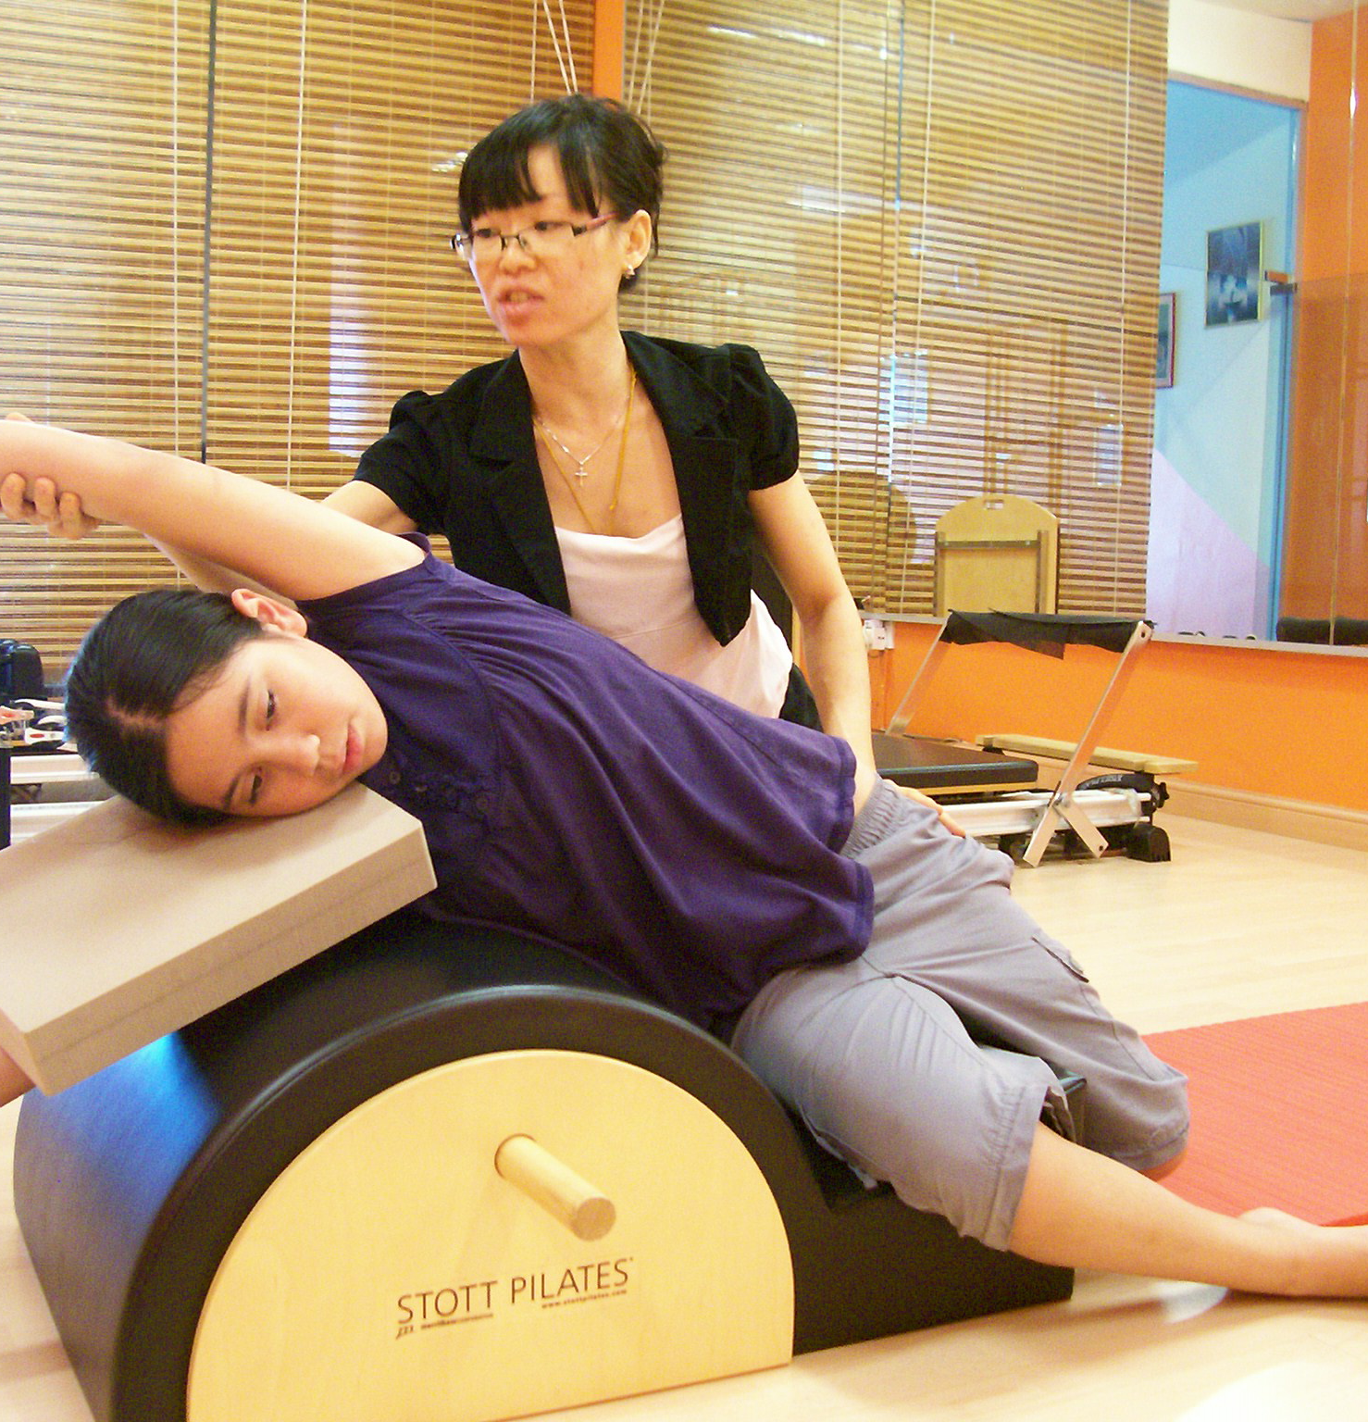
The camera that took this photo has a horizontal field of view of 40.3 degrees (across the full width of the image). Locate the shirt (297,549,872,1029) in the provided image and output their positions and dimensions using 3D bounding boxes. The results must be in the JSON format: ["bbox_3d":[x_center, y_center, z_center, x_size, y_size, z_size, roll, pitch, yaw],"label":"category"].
[{"bbox_3d":[-0.091,0.071,1.570,0.490,0.360,0.240,26,-3,-26],"label":"shirt"}]

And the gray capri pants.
[{"bbox_3d":[0.238,0.266,1.630,0.430,0.320,0.340,40,-13,-6],"label":"gray capri pants"}]

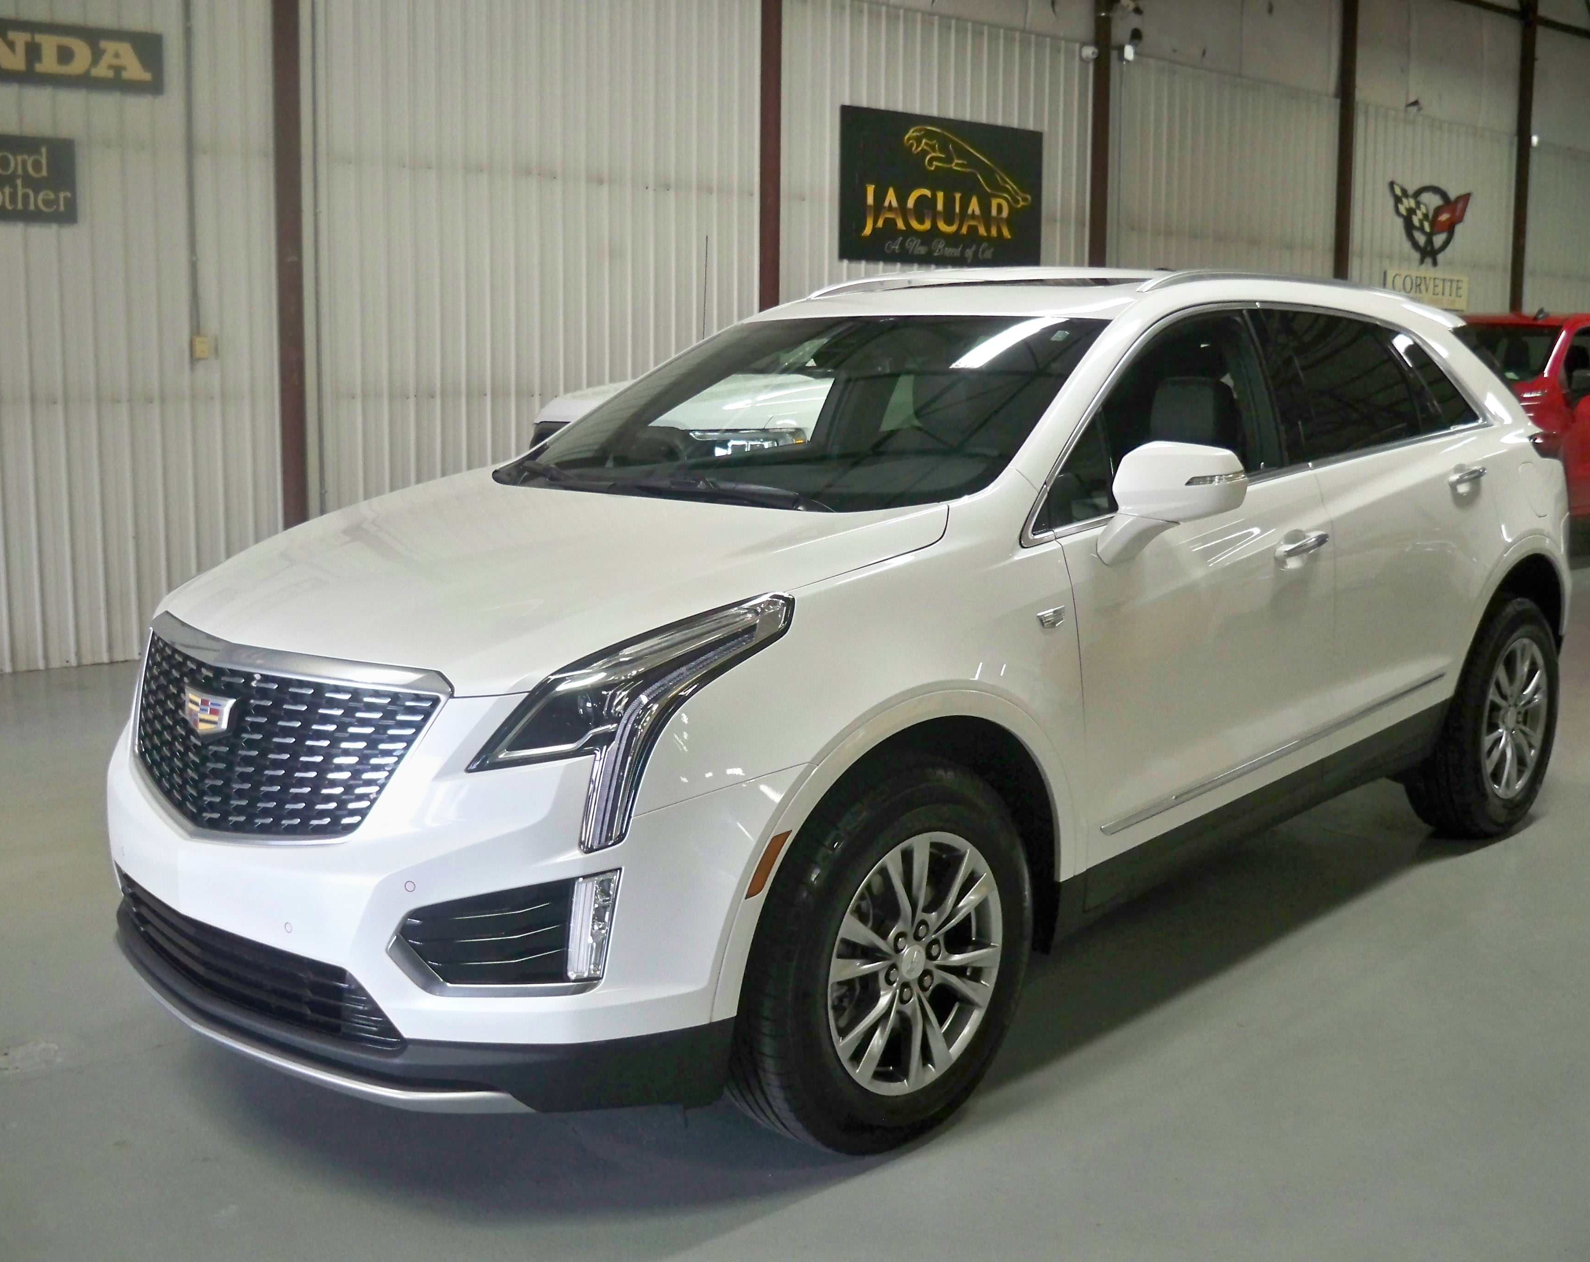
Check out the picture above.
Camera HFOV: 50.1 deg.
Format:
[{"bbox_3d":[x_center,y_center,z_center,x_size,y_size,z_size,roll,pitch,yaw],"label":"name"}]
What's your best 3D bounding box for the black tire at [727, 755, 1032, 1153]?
[{"bbox_3d":[0.168,0.613,3.299,0.240,0.752,0.755,9,13,43],"label":"black tire"}]

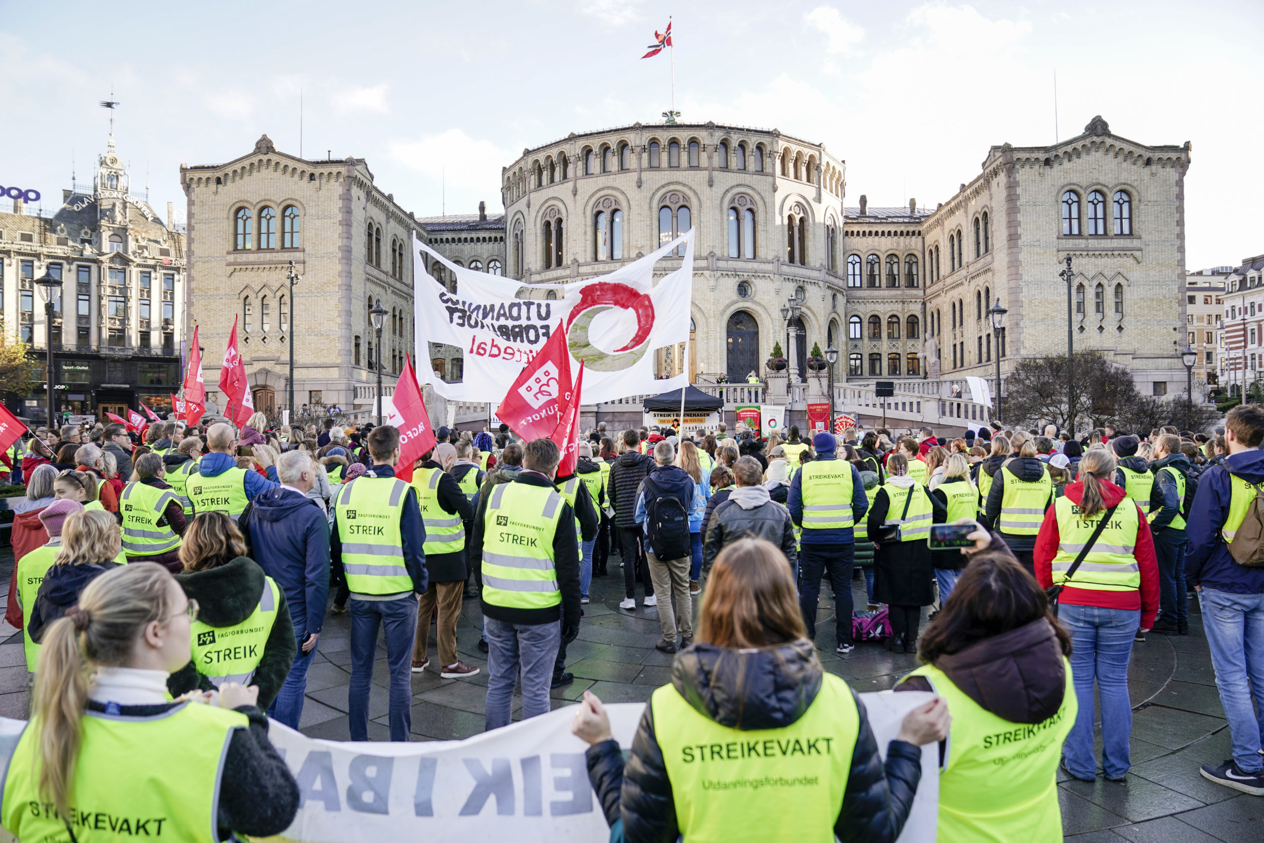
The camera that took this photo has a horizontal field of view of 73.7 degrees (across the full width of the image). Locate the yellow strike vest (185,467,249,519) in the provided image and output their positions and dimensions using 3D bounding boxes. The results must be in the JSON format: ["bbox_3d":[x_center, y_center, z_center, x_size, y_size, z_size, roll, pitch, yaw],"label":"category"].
[{"bbox_3d":[-2.950,0.650,6.000,0.450,0.650,0.310,0,-1,-12],"label":"yellow strike vest"}]

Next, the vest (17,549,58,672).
[{"bbox_3d":[-2.736,0.910,4.100,0.450,0.600,0.290,-1,-1,0],"label":"vest"}]

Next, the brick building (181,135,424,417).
[{"bbox_3d":[-21.229,-8.255,58.148,9.894,17.271,16.300,-1,-1,2],"label":"brick building"}]

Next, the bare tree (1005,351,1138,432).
[{"bbox_3d":[18.774,-0.864,36.000,5.200,4.300,4.600,-1,-1,0],"label":"bare tree"}]

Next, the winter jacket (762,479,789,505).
[{"bbox_3d":[1.369,0.872,7.892,0.470,0.680,0.340,-1,-1,0],"label":"winter jacket"}]

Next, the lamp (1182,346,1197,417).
[{"bbox_3d":[21.505,-0.489,32.444,0.600,5.000,0.600,-1,-1,0],"label":"lamp"}]

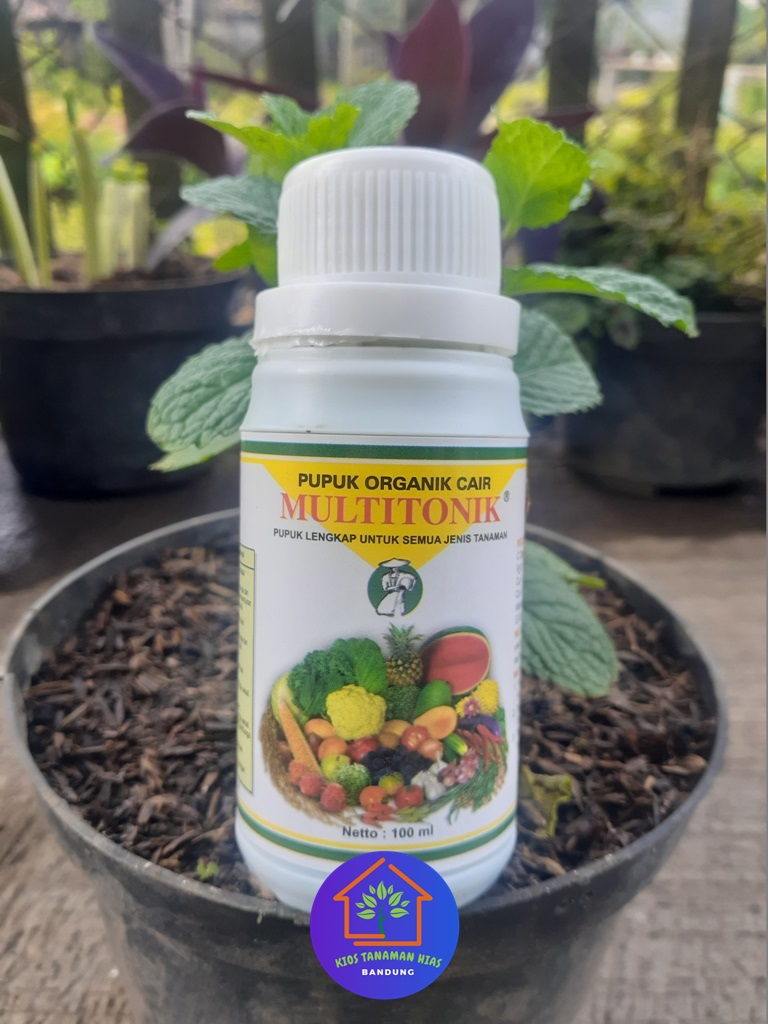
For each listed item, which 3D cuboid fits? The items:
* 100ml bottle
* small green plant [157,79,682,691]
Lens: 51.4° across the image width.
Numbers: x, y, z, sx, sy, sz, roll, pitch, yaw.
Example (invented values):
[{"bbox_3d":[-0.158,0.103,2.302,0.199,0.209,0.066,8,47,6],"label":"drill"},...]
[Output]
[{"bbox_3d":[0.000,0.003,0.129,0.046,0.110,0.046,1,5,-6],"label":"100ml bottle"},{"bbox_3d":[0.009,-0.021,0.179,0.118,0.130,0.090,1,23,0],"label":"small green plant"}]

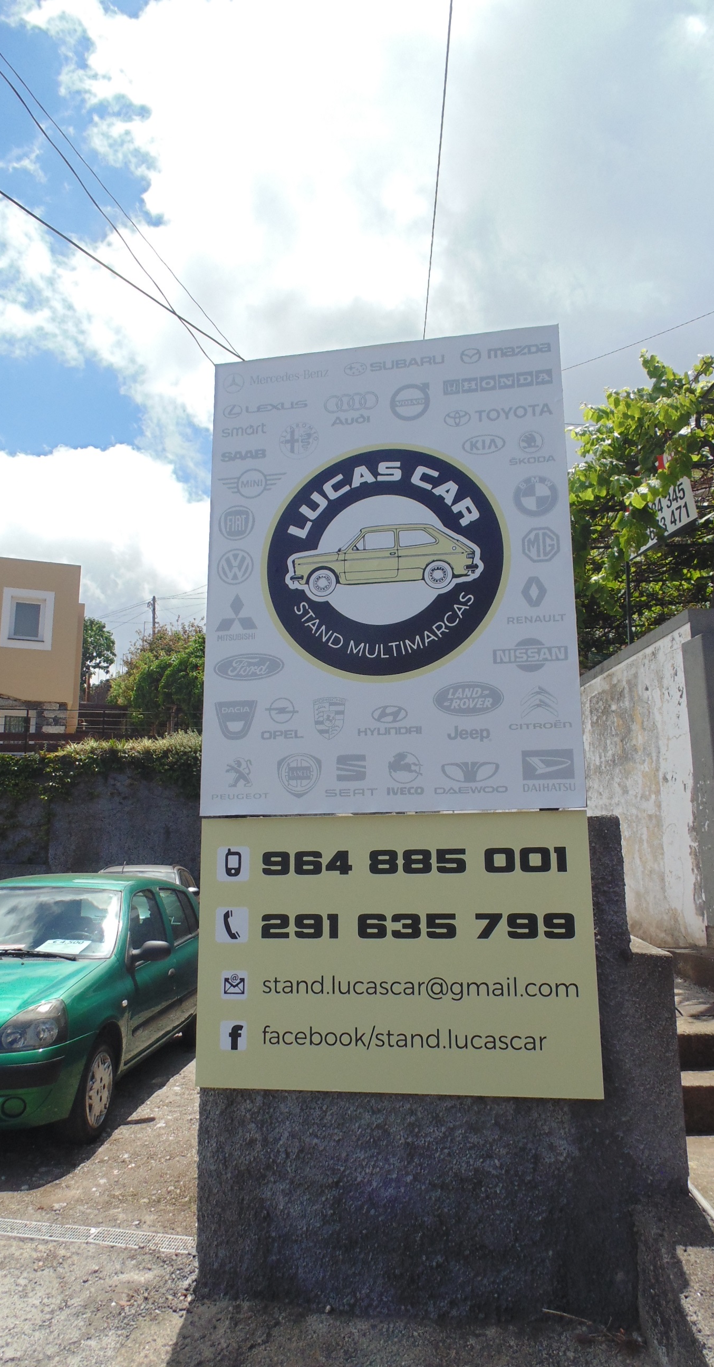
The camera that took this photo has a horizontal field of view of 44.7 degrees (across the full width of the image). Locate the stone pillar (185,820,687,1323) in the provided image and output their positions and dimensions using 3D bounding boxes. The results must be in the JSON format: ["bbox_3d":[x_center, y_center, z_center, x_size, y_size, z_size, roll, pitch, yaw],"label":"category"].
[{"bbox_3d":[0.315,1.403,3.446,1.742,1.710,0.600,-3,-12,10],"label":"stone pillar"}]

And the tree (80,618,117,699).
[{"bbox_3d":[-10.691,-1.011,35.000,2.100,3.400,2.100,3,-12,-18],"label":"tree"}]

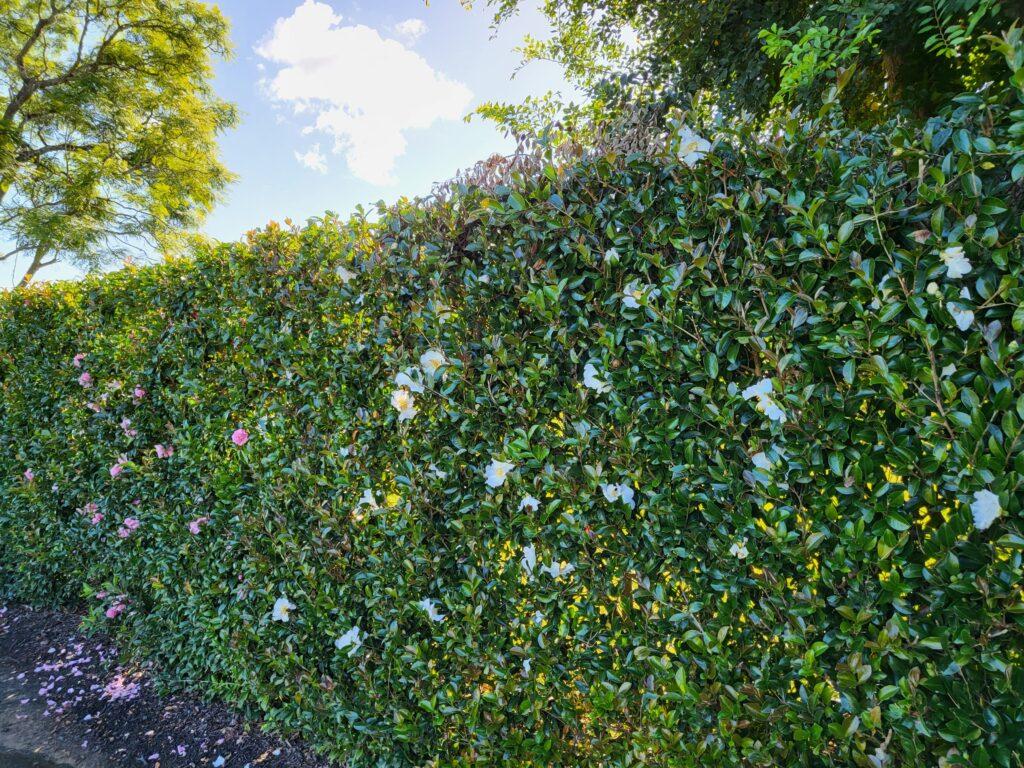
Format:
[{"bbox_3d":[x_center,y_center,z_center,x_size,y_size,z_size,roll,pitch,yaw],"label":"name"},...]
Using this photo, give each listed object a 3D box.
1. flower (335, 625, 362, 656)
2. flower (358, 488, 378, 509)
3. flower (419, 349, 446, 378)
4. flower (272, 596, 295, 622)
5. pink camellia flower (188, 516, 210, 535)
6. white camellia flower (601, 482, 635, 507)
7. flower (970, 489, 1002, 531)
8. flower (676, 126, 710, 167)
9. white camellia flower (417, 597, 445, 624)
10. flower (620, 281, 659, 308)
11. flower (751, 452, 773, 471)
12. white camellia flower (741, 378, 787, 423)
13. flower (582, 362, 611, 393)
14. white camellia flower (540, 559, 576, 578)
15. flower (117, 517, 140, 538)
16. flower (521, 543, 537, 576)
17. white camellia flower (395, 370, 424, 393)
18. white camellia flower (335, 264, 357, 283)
[{"bbox_3d":[-0.585,0.917,2.749,0.095,0.105,0.050,0,0,0],"label":"flower"},{"bbox_3d":[-0.500,0.399,2.682,0.075,0.075,0.050,0,0,14],"label":"flower"},{"bbox_3d":[-0.257,-0.066,2.487,0.090,0.095,0.050,0,0,7],"label":"flower"},{"bbox_3d":[-0.889,0.878,2.994,0.080,0.090,0.045,0,0,-9],"label":"flower"},{"bbox_3d":[-1.374,0.622,3.382,0.085,0.075,0.050,0,0,8],"label":"pink camellia flower"},{"bbox_3d":[0.282,0.295,2.055,0.090,0.065,0.055,0,0,23],"label":"white camellia flower"},{"bbox_3d":[0.822,0.217,1.333,0.050,0.074,0.070,-4,-2,39],"label":"flower"},{"bbox_3d":[0.471,-0.619,1.995,0.090,0.100,0.050,0,0,23],"label":"flower"},{"bbox_3d":[-0.231,0.649,2.204,0.070,0.066,0.045,0,-15,-18],"label":"white camellia flower"},{"bbox_3d":[0.293,-0.206,1.770,0.085,0.067,0.045,0,-6,9],"label":"flower"},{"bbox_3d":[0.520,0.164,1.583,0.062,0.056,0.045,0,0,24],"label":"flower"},{"bbox_3d":[0.591,0.039,1.807,0.105,0.100,0.060,0,0,35],"label":"white camellia flower"},{"bbox_3d":[0.203,-0.013,1.845,0.070,0.075,0.045,0,-6,30],"label":"flower"},{"bbox_3d":[0.129,0.522,2.178,0.095,0.065,0.065,0,0,21],"label":"white camellia flower"},{"bbox_3d":[-1.708,0.639,3.426,0.090,0.090,0.050,0,0,15],"label":"flower"},{"bbox_3d":[0.042,0.451,1.978,0.045,0.077,0.070,0,0,-35],"label":"flower"},{"bbox_3d":[-0.301,-0.010,2.262,0.078,0.066,0.045,0,0,18],"label":"white camellia flower"},{"bbox_3d":[-0.531,-0.352,2.452,0.068,0.058,0.045,0,-3,15],"label":"white camellia flower"}]

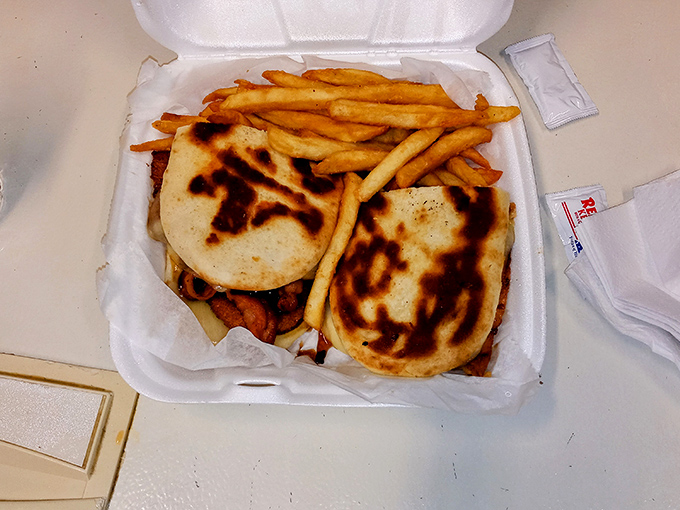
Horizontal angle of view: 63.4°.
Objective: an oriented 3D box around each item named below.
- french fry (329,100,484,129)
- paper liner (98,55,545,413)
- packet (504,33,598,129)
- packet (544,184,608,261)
[{"bbox_3d":[0.040,-0.083,0.327,0.093,0.011,0.012,5,73,4],"label":"french fry"},{"bbox_3d":[-0.012,-0.018,0.329,0.241,0.048,0.215,0,73,3],"label":"paper liner"},{"bbox_3d":[0.146,-0.121,0.379,0.038,0.008,0.069,-20,73,-4],"label":"packet"},{"bbox_3d":[0.157,-0.011,0.344,0.038,0.008,0.069,-11,72,-1],"label":"packet"}]

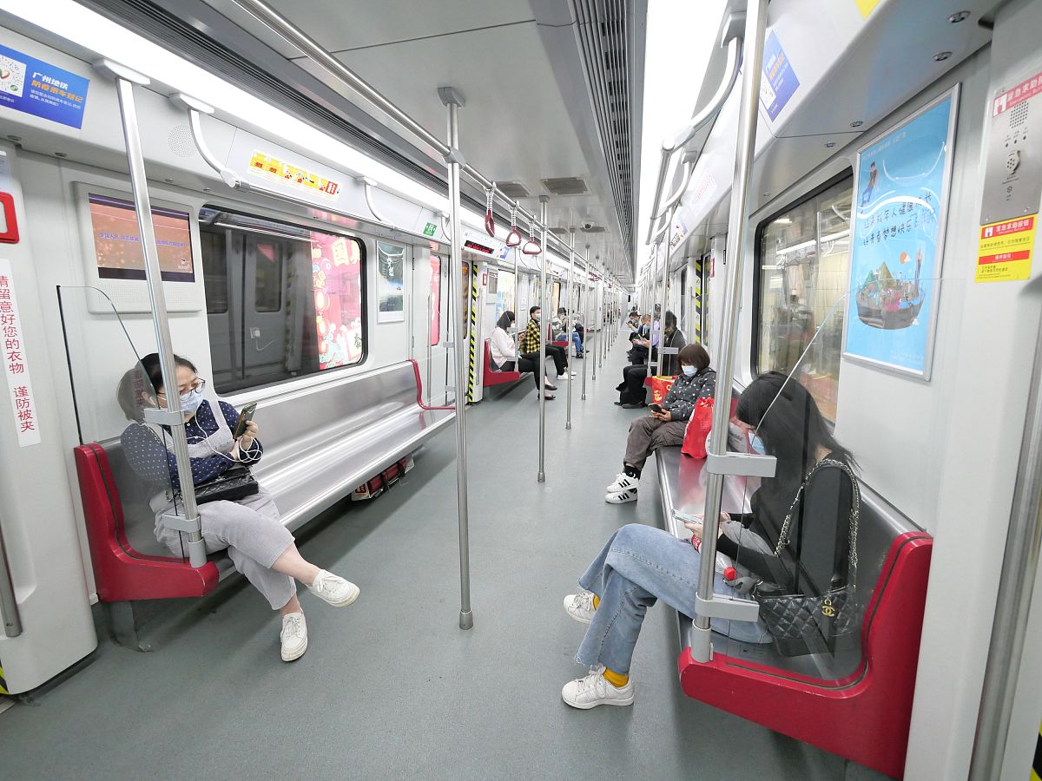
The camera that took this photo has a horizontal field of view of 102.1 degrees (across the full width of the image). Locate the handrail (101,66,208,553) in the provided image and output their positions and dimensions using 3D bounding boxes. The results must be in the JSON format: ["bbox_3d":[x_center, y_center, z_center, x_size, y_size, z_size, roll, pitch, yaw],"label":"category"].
[{"bbox_3d":[-1.178,-0.137,1.387,0.080,1.620,0.090,5,13,14],"label":"handrail"}]

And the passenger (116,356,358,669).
[{"bbox_3d":[-1.112,0.452,1.788,0.910,1.210,0.470,6,13,24],"label":"passenger"}]

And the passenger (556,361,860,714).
[{"bbox_3d":[0.555,0.525,1.429,0.810,1.230,0.460,3,13,15],"label":"passenger"}]

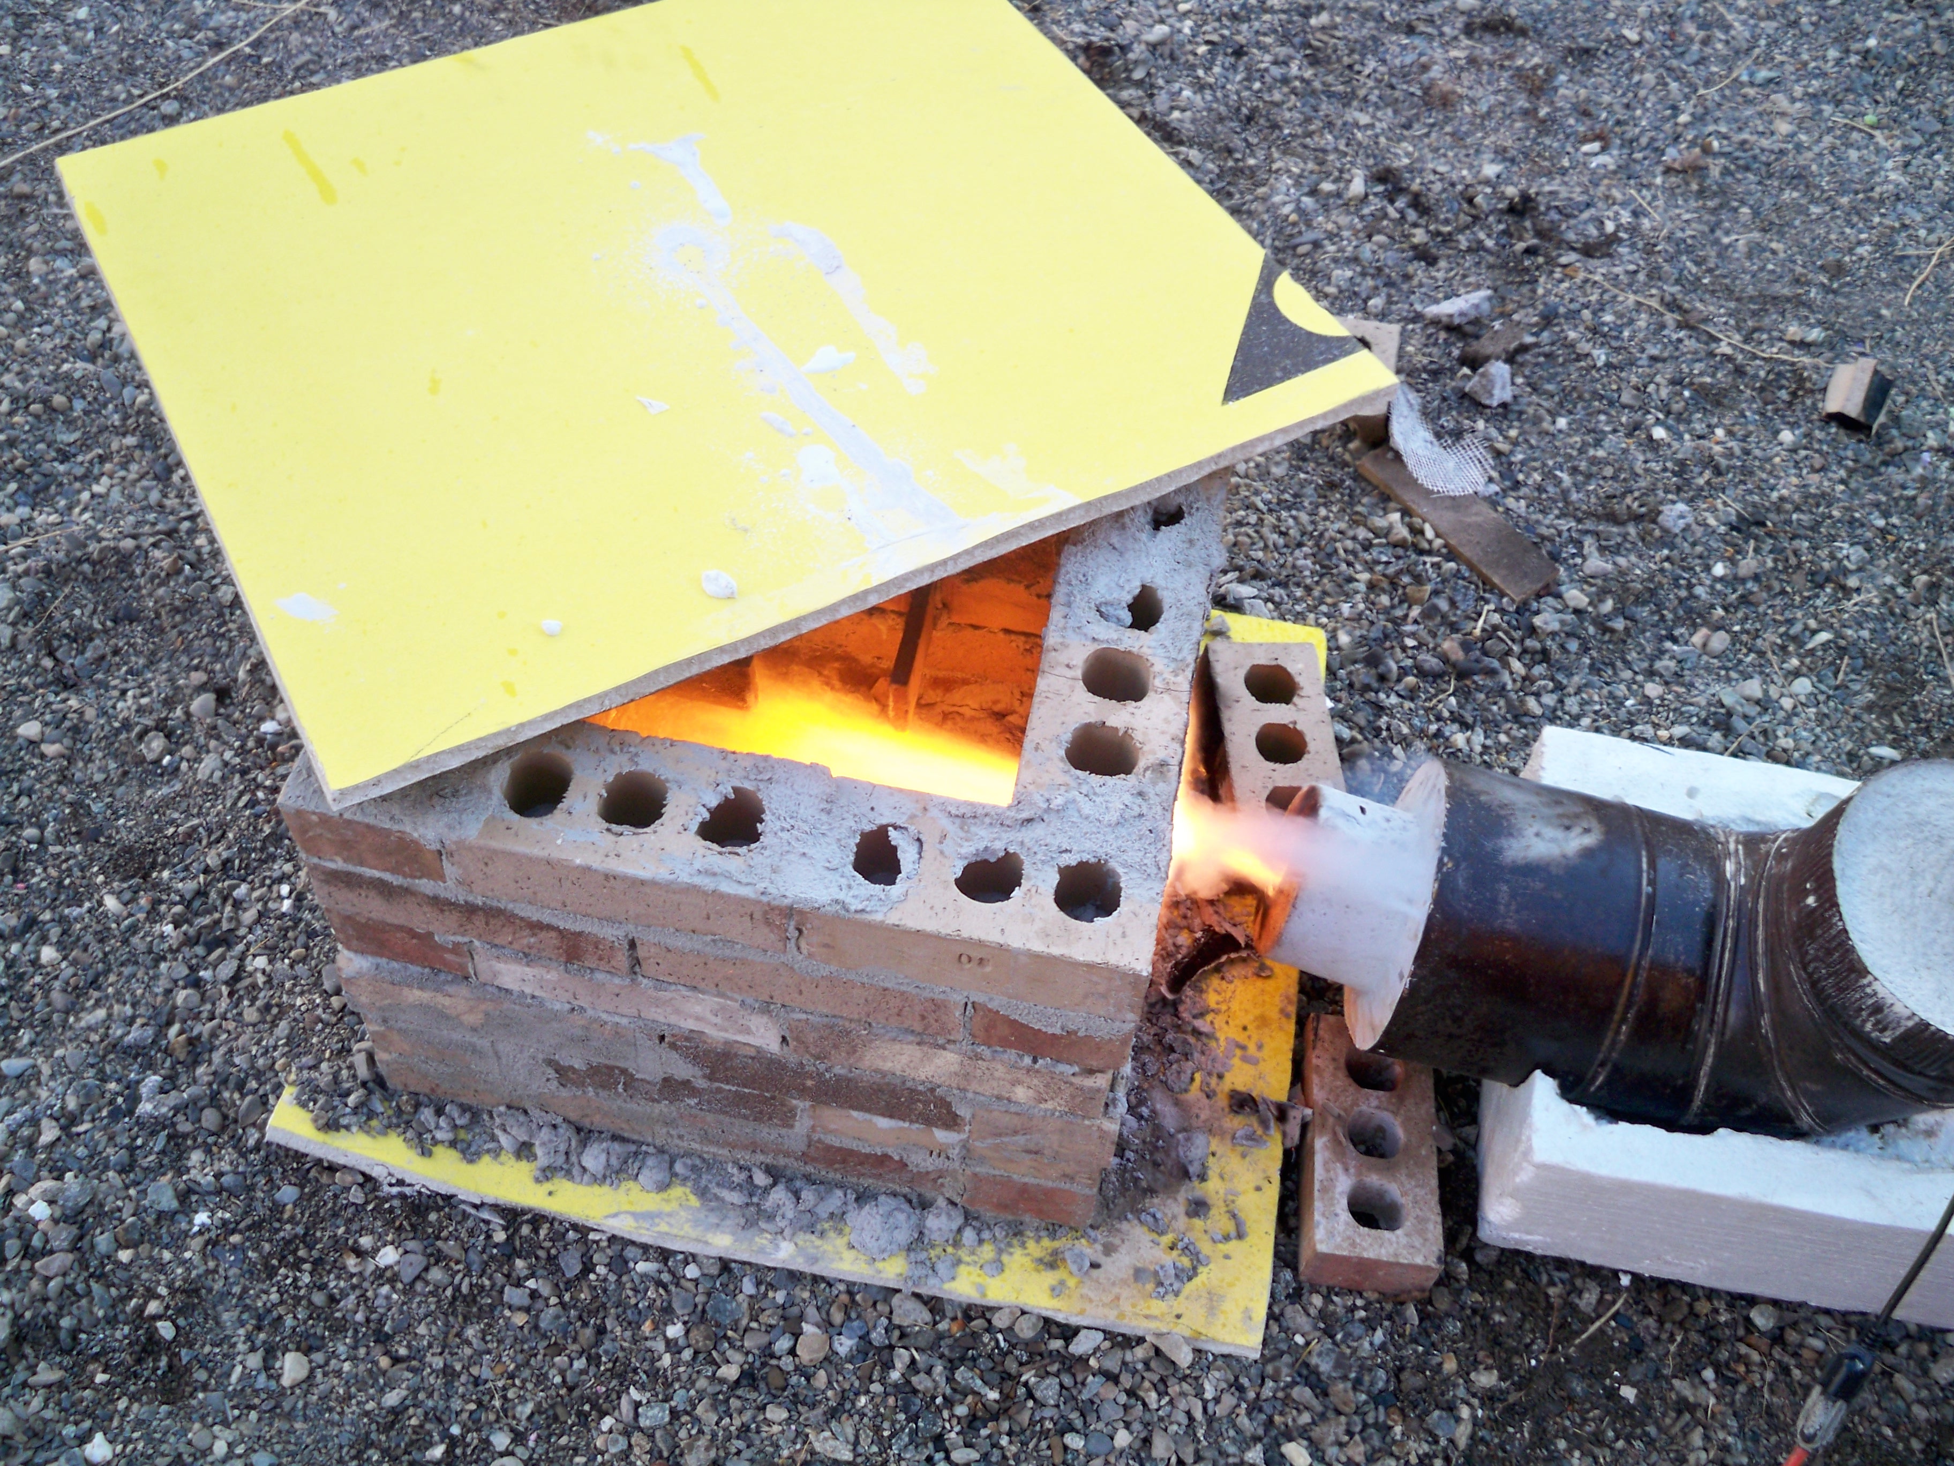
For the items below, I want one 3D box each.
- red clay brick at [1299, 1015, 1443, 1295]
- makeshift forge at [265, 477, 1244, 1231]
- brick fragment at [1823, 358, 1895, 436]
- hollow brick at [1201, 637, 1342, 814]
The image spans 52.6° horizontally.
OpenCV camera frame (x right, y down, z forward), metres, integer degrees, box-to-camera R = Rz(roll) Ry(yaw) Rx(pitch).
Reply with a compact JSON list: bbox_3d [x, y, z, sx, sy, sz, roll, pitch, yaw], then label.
[{"bbox_3d":[0.286,0.307,1.448,0.089,0.055,0.191,7,51,1],"label":"red clay brick"},{"bbox_3d":[-0.113,-0.002,1.401,0.505,0.332,0.505,10,51,4],"label":"makeshift forge"},{"bbox_3d":[0.874,-0.331,1.967,0.050,0.032,0.078,21,53,13],"label":"brick fragment"},{"bbox_3d":[0.238,0.024,1.590,0.092,0.057,0.194,-1,53,-6],"label":"hollow brick"}]

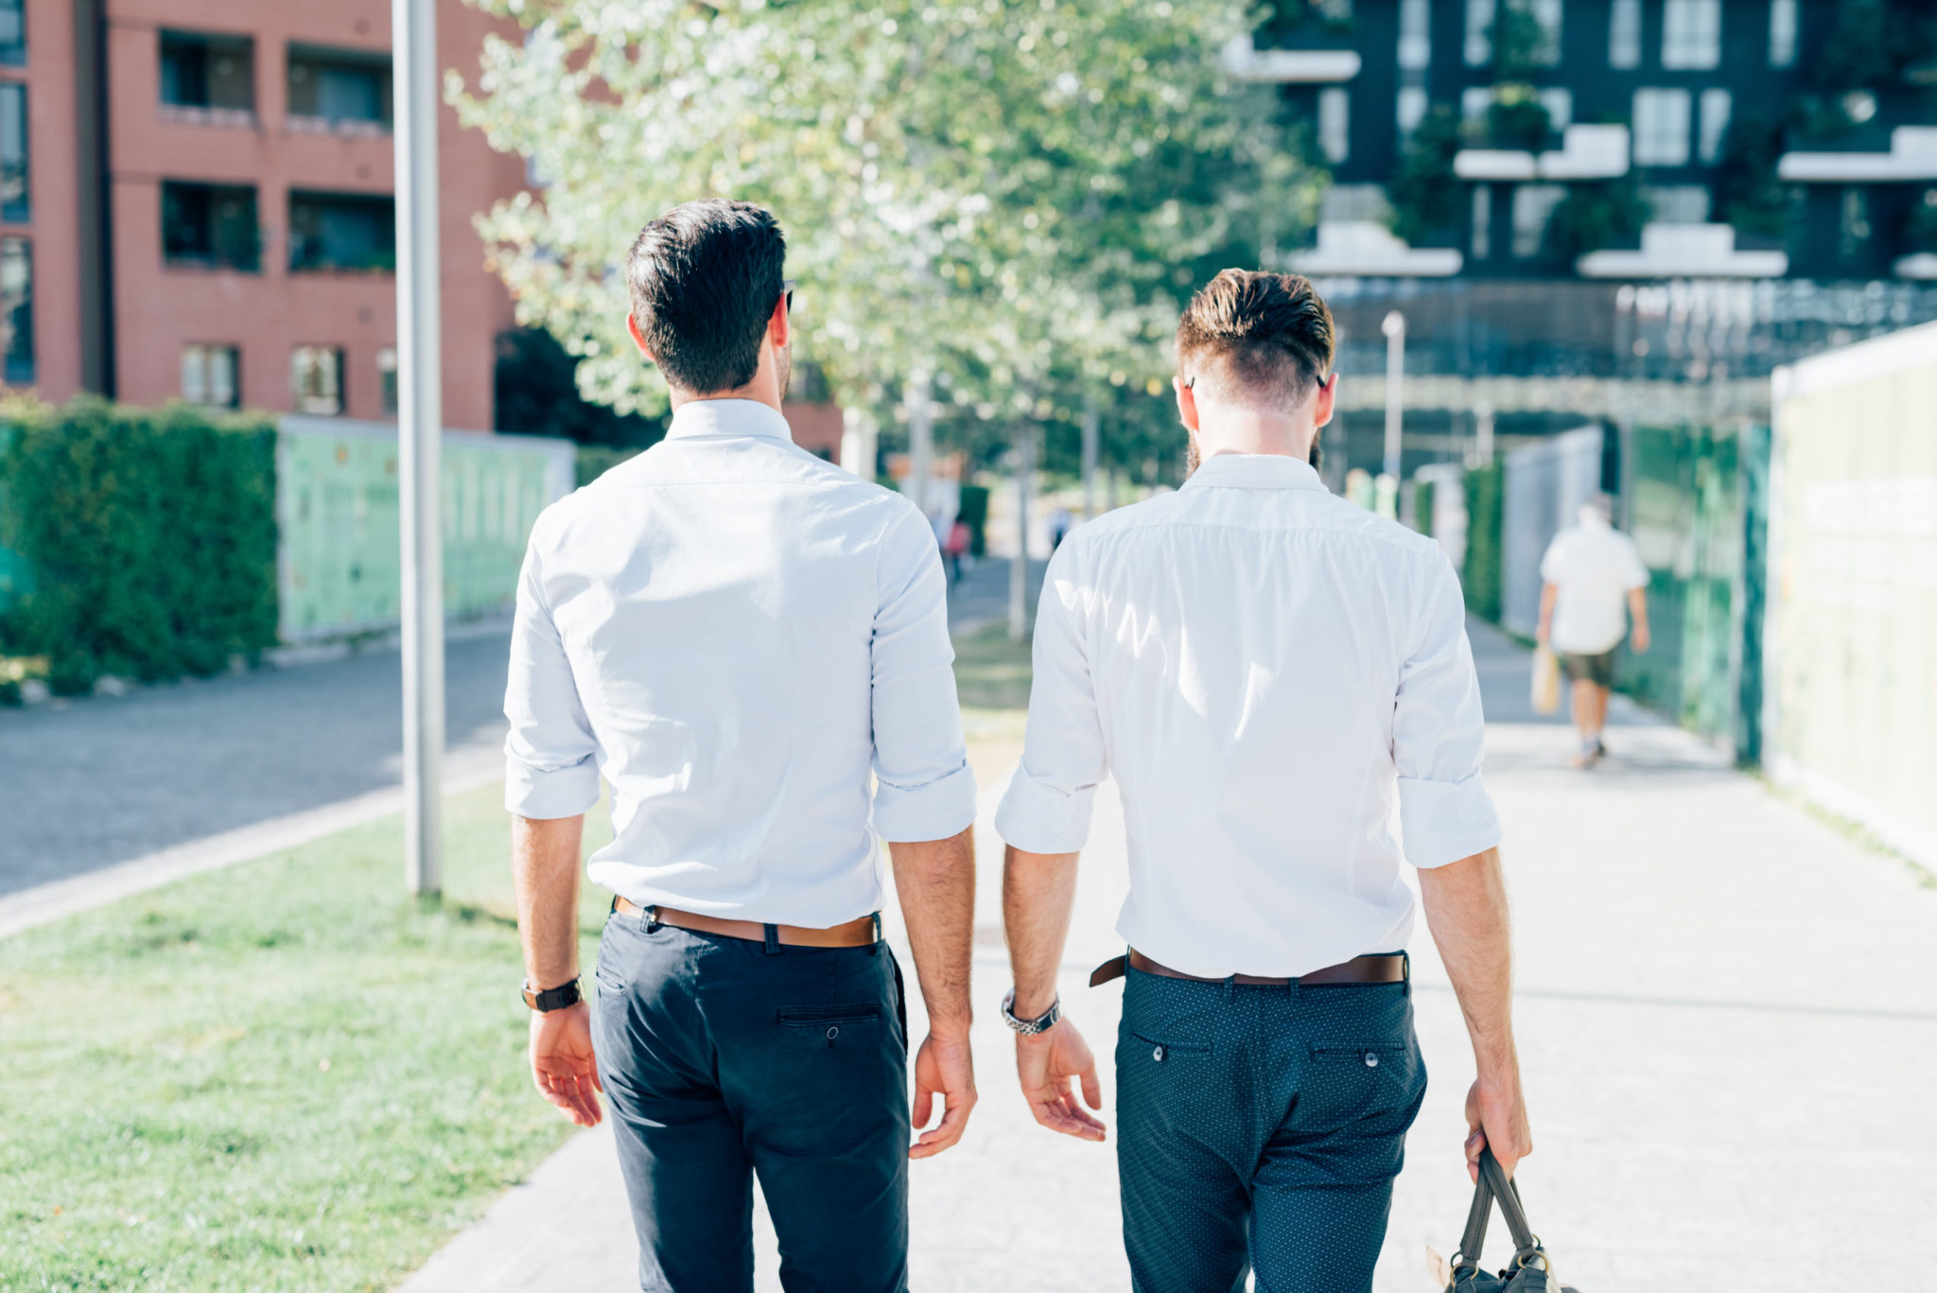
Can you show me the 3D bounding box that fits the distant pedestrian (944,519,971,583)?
[{"bbox_3d":[-0.244,-2.215,62.000,0.520,1.620,0.380,1,3,8],"label":"distant pedestrian"}]

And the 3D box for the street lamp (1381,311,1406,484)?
[{"bbox_3d":[11.924,-5.964,76.000,0.400,7.200,0.450,-1,3,-26],"label":"street lamp"}]

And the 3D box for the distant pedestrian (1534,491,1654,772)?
[{"bbox_3d":[3.953,-0.110,17.000,0.670,1.730,0.420,1,3,7],"label":"distant pedestrian"}]

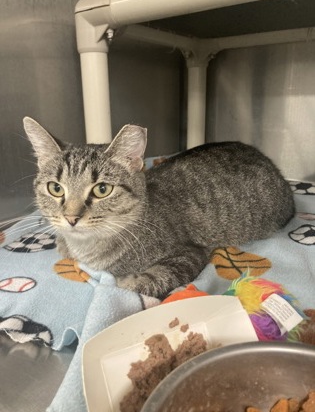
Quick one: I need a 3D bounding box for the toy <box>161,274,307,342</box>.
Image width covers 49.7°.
[{"bbox_3d":[0.060,0.075,0.273,0.108,0.045,0.056,3,18,11],"label":"toy"}]

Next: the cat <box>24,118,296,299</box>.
[{"bbox_3d":[0.033,-0.038,0.432,0.365,0.160,0.160,-14,22,-36],"label":"cat"}]

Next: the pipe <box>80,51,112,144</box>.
[{"bbox_3d":[-0.100,-0.135,0.579,0.042,0.233,0.042,16,24,41],"label":"pipe"}]

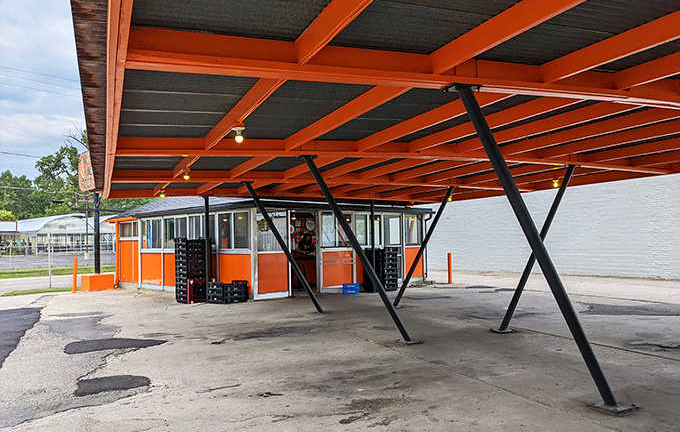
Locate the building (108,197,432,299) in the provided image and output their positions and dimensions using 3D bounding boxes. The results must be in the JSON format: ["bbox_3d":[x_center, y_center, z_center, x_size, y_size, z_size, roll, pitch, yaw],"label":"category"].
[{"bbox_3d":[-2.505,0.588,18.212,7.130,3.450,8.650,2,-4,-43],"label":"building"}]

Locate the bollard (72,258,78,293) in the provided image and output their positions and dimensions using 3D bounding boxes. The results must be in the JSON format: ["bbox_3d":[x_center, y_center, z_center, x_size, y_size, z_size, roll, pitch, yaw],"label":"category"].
[{"bbox_3d":[-7.862,1.773,15.748,0.118,1.050,0.118,2,-4,-43],"label":"bollard"}]

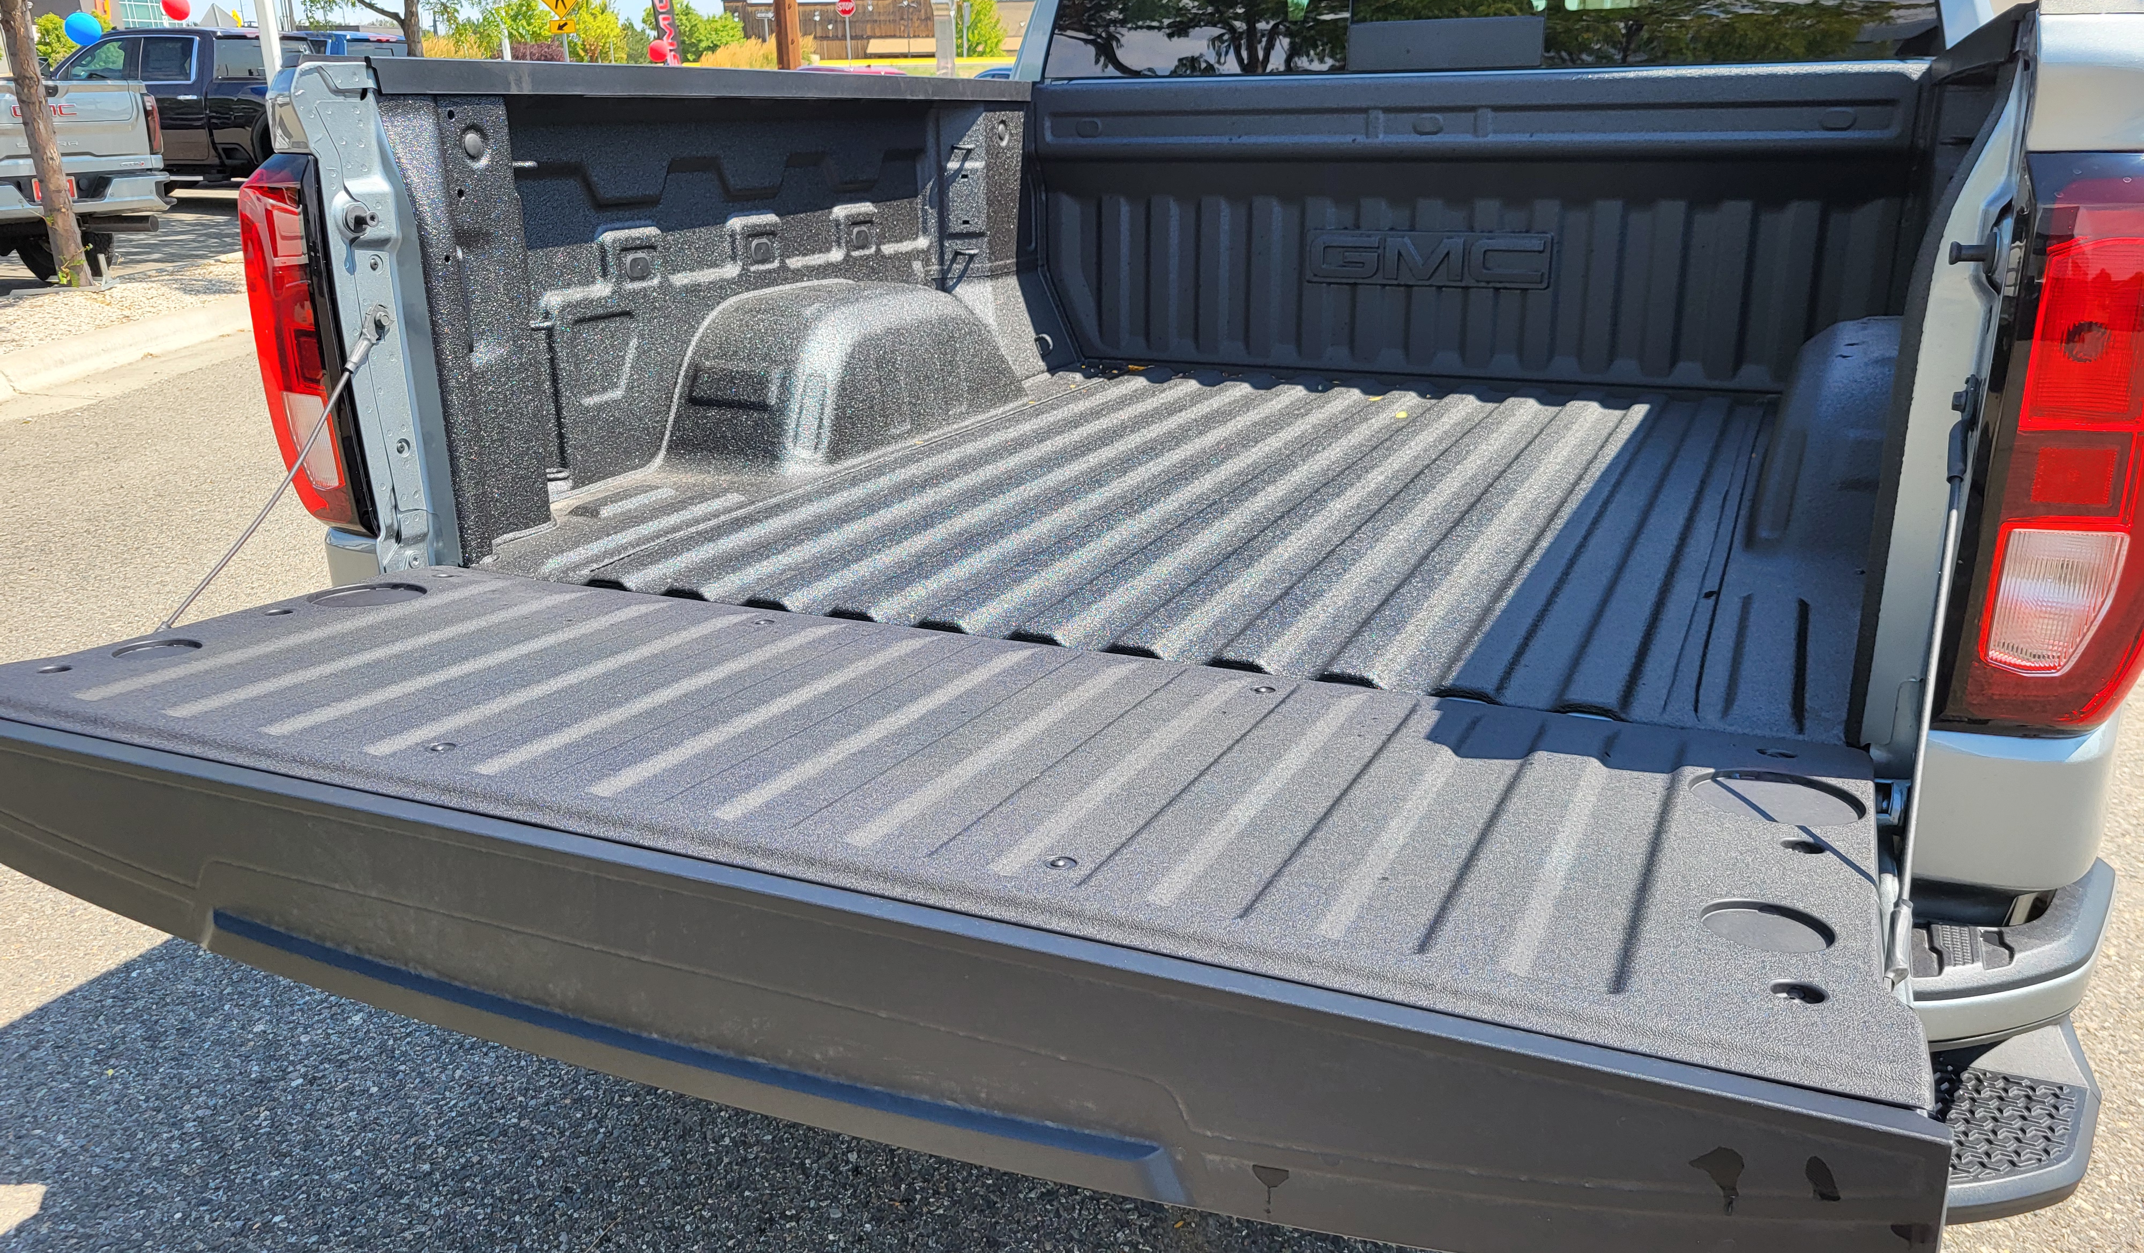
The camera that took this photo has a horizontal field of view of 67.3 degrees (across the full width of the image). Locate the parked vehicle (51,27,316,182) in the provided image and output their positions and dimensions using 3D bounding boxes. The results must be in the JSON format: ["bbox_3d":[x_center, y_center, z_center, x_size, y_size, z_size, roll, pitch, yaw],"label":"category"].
[{"bbox_3d":[-9.845,-5.892,18.769,6.350,2.030,2.080,5,20,18],"label":"parked vehicle"}]

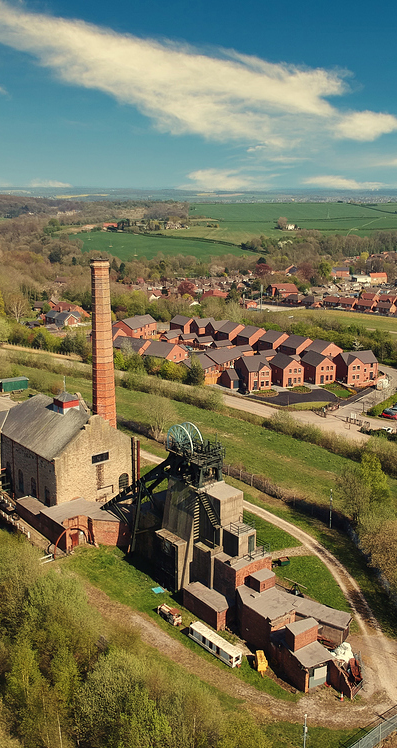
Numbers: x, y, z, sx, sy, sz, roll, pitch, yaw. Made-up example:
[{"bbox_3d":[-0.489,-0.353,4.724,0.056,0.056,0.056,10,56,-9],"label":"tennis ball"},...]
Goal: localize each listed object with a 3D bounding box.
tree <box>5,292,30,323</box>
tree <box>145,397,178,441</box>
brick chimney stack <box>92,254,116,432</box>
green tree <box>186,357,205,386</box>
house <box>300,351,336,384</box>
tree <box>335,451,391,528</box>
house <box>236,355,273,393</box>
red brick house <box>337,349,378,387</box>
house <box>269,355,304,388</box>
[{"bbox_3d":[-77.400,-28.400,308.690,10.000,12.800,10.000,0,14,0],"label":"tree"},{"bbox_3d":[-8.220,9.446,153.062,7.200,9.200,7.200,0,14,0],"label":"tree"},{"bbox_3d":[-17.750,-2.608,135.028,5.000,37.600,5.000,0,14,0],"label":"brick chimney stack"},{"bbox_3d":[-0.666,-0.667,194.560,5.000,8.100,5.000,0,14,0],"label":"green tree"},{"bbox_3d":[33.394,-2.102,201.715,6.400,7.500,9.300,-5,15,-20],"label":"house"},{"bbox_3d":[24.700,17.373,109.613,8.000,11.600,7.800,0,14,0],"label":"tree"},{"bbox_3d":[14.911,-0.653,194.886,6.500,8.000,9.600,-5,15,-18],"label":"house"},{"bbox_3d":[43.847,-2.281,201.727,9.900,7.900,8.000,-5,15,-21],"label":"red brick house"},{"bbox_3d":[24.033,-1.182,196.163,6.300,7.300,8.700,-5,15,-19],"label":"house"}]

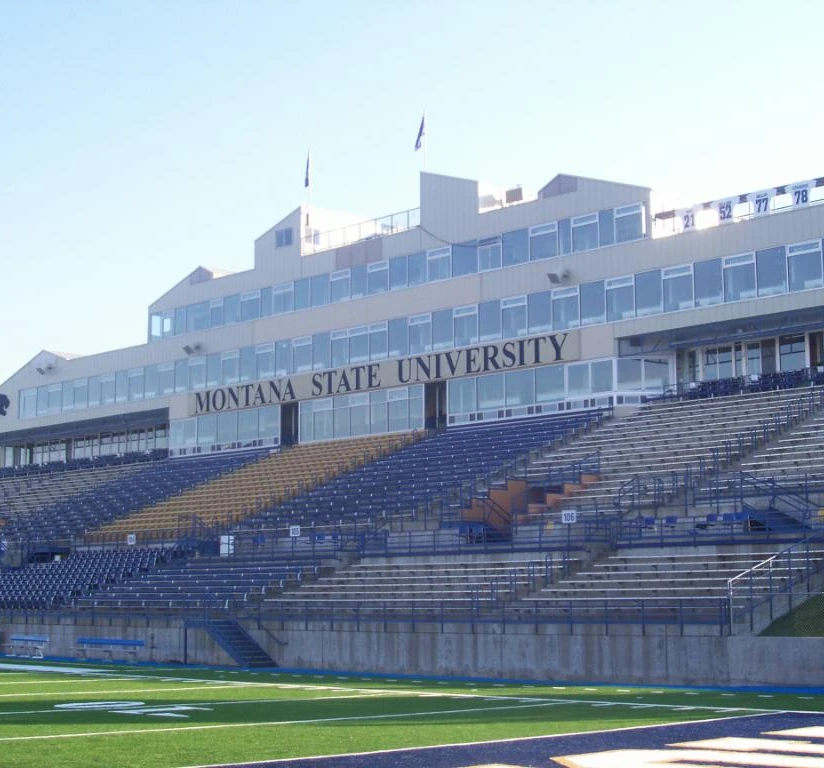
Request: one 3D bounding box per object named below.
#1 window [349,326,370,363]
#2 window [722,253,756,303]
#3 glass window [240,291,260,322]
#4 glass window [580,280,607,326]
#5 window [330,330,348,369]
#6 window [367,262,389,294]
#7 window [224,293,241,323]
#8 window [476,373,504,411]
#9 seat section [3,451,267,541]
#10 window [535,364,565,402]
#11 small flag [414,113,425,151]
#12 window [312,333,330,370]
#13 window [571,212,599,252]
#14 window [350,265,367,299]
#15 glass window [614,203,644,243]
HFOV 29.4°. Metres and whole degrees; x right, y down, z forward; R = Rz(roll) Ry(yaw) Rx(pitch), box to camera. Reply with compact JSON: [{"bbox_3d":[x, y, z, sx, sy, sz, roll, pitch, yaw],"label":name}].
[{"bbox_3d":[-2.760,-2.028,82.580,0.100,1.923,1.623,8,-11,-44],"label":"window"},{"bbox_3d":[12.659,-4.101,60.494,0.100,1.788,1.535,8,-11,-44],"label":"window"},{"bbox_3d":[-9.231,-4.439,89.732,0.150,1.720,1.894,7,-10,-44],"label":"glass window"},{"bbox_3d":[8.289,-3.636,71.599,0.150,1.990,1.520,7,-11,-44],"label":"glass window"},{"bbox_3d":[-3.845,-1.860,83.677,0.100,1.987,1.515,8,-11,-44],"label":"window"},{"bbox_3d":[-1.622,-5.132,75.580,0.100,1.554,1.528,8,-11,-44],"label":"window"},{"bbox_3d":[-10.445,-4.261,90.970,0.150,1.720,1.599,7,-10,-44],"label":"window"},{"bbox_3d":[3.788,0.407,75.765,0.100,1.670,1.833,8,-11,-44],"label":"window"},{"bbox_3d":[-16.318,6.174,86.336,12.500,5.700,12.200,8,-11,-44],"label":"seat section"},{"bbox_3d":[5.909,-0.006,67.006,0.100,1.459,1.681,8,-11,-44],"label":"window"},{"bbox_3d":[0.391,-13.070,81.800,0.550,1.850,0.350,0,-8,0],"label":"small flag"},{"bbox_3d":[-4.899,-1.759,85.094,0.150,1.970,1.490,7,-11,-44],"label":"window"},{"bbox_3d":[7.996,-6.938,72.341,0.150,1.700,1.660,7,-11,-44],"label":"window"},{"bbox_3d":[-2.809,-5.407,83.104,0.100,1.679,1.336,8,-11,-44],"label":"window"},{"bbox_3d":[9.857,-7.237,70.961,0.120,1.670,1.709,8,-11,-44],"label":"glass window"}]

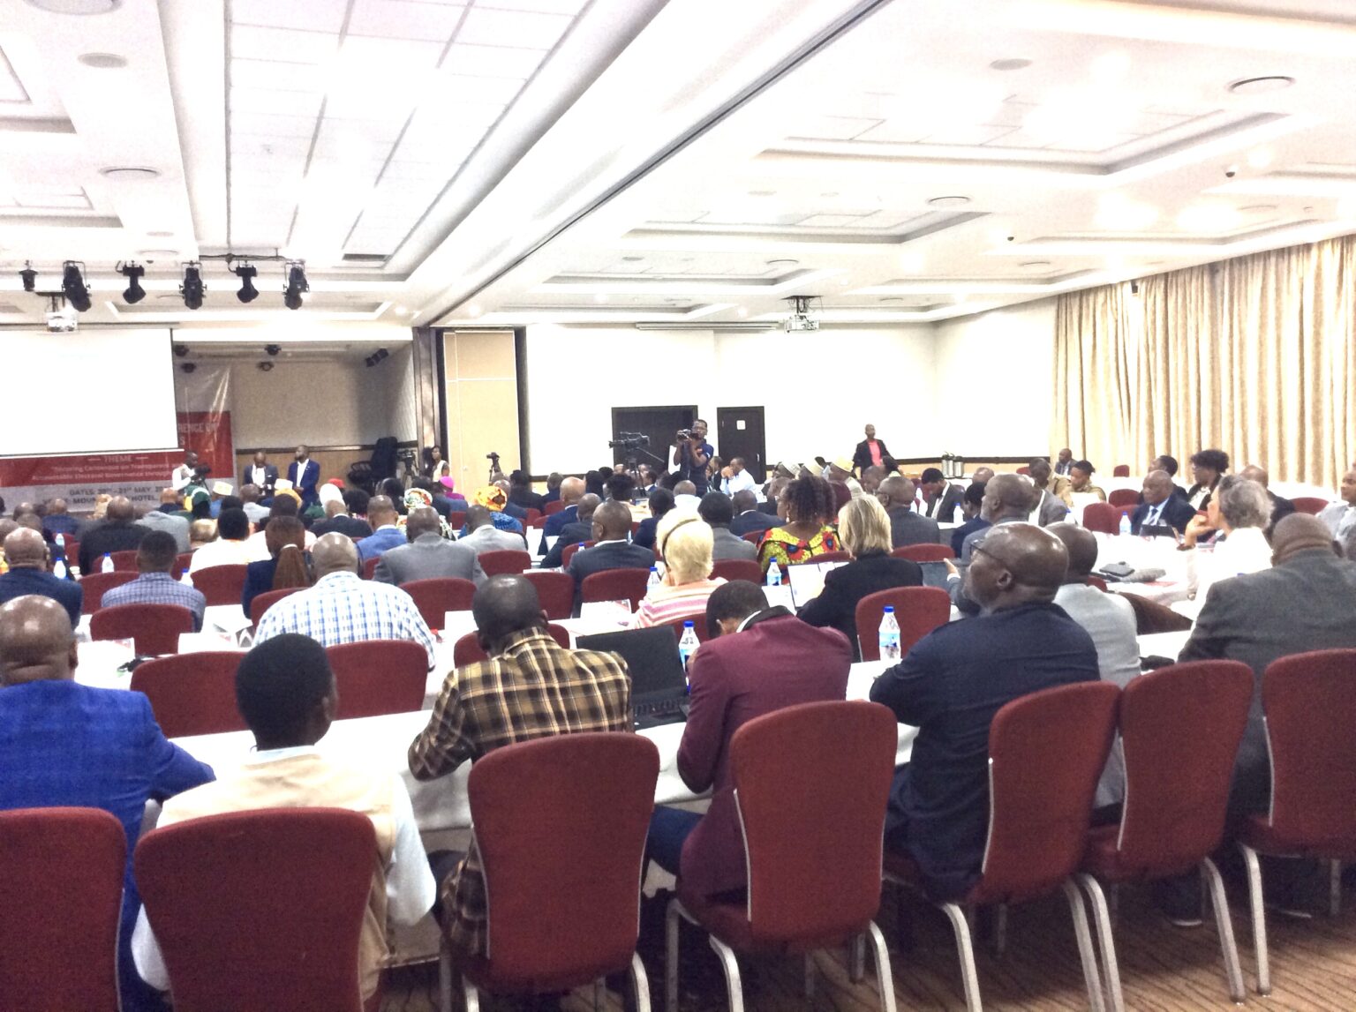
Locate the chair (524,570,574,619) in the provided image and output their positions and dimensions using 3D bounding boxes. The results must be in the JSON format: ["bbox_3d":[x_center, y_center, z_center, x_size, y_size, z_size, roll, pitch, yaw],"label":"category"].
[{"bbox_3d":[-0.855,0.798,6.951,0.470,0.920,0.580,-3,3,-20],"label":"chair"}]

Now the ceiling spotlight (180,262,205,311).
[{"bbox_3d":[-5.061,-2.296,13.041,0.270,0.520,0.380,-3,3,-20],"label":"ceiling spotlight"}]

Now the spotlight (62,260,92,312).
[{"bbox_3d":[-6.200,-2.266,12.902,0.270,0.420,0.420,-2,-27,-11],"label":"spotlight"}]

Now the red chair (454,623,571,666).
[{"bbox_3d":[-0.709,0.908,5.104,0.460,0.930,0.570,-3,3,-20],"label":"red chair"}]

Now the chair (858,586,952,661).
[{"bbox_3d":[0.859,0.792,5.447,0.445,0.910,0.570,-3,3,-20],"label":"chair"}]

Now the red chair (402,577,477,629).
[{"bbox_3d":[-1.363,0.843,7.031,0.460,0.930,0.570,-3,3,-20],"label":"red chair"}]

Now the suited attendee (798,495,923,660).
[{"bbox_3d":[0.859,0.615,6.042,0.560,1.330,0.800,-3,3,-30],"label":"suited attendee"}]

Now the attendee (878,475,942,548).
[{"bbox_3d":[1.458,0.485,8.376,0.520,1.340,0.780,-3,3,-25],"label":"attendee"}]

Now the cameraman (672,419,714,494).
[{"bbox_3d":[0.182,0.041,13.000,0.520,1.800,0.480,0,3,37],"label":"cameraman"}]

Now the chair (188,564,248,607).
[{"bbox_3d":[-3.021,0.835,8.396,0.460,0.930,0.570,-3,3,-20],"label":"chair"}]

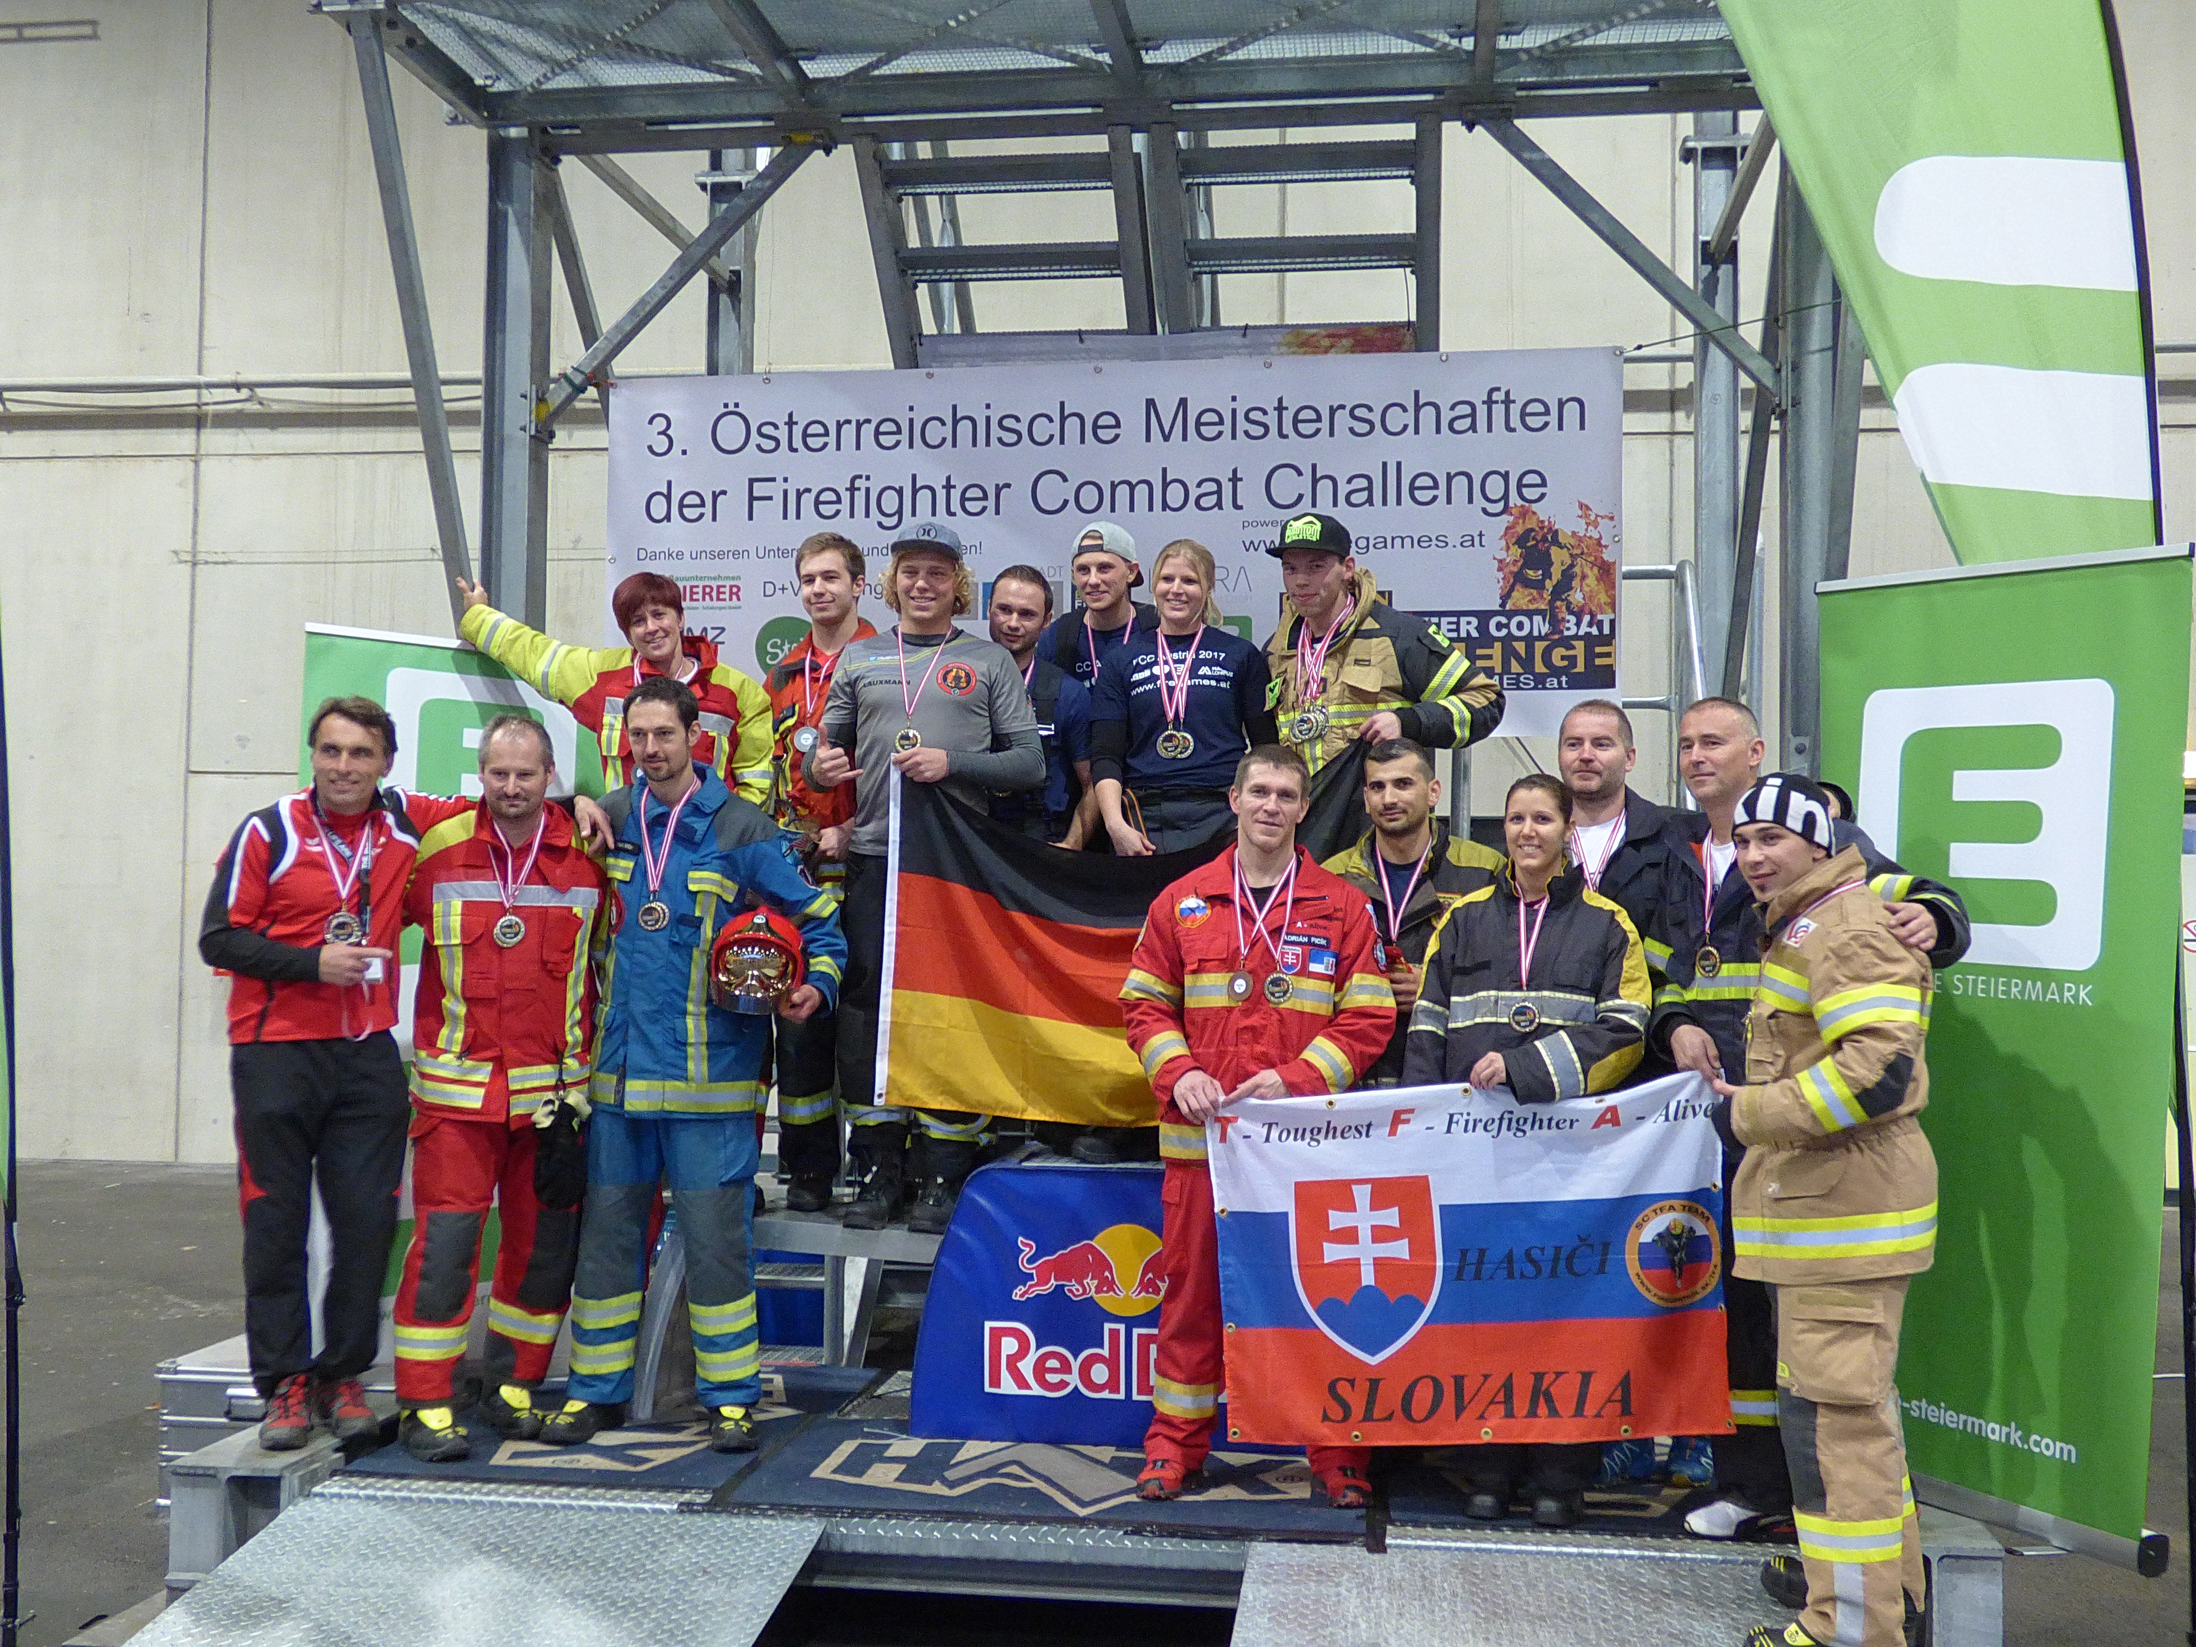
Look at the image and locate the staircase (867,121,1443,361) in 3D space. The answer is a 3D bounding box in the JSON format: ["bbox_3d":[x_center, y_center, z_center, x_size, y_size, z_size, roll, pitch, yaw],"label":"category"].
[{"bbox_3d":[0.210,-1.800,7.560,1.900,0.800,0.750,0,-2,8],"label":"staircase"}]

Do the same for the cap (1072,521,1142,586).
[{"bbox_3d":[0.025,-0.781,6.600,0.180,0.140,0.250,-1,-13,25],"label":"cap"}]

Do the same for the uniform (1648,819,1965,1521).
[{"bbox_3d":[1.540,0.737,4.988,0.680,1.480,0.430,0,-3,19],"label":"uniform"}]

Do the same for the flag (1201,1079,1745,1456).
[{"bbox_3d":[0.825,0.969,5.050,1.160,0.810,0.130,0,-2,15],"label":"flag"}]

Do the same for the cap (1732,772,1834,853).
[{"bbox_3d":[1.419,-0.022,4.716,0.190,0.165,0.220,-1,-3,41],"label":"cap"}]

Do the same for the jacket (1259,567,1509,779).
[{"bbox_3d":[0.765,-0.312,6.134,0.640,0.740,0.420,0,-3,18],"label":"jacket"}]

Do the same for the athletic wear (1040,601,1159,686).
[{"bbox_3d":[0.049,-0.314,6.606,0.500,0.640,0.300,1,-2,2],"label":"athletic wear"}]

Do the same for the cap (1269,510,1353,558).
[{"bbox_3d":[0.575,-0.782,6.200,0.190,0.135,0.260,-1,-2,30],"label":"cap"}]

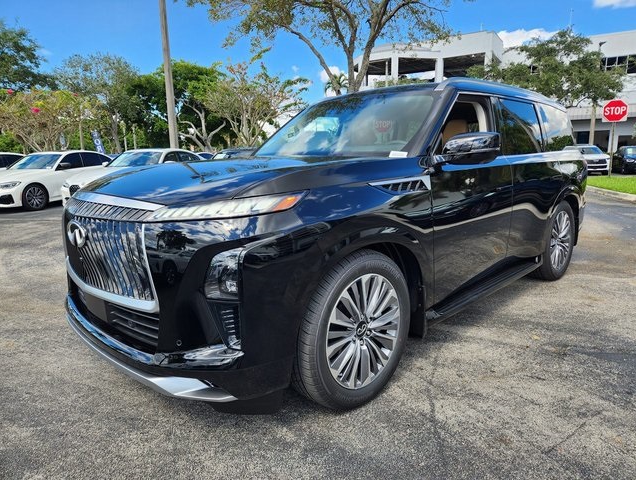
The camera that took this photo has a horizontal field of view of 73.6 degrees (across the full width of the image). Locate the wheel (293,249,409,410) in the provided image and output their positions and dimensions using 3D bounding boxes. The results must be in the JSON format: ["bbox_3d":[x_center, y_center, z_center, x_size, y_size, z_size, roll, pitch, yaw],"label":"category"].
[{"bbox_3d":[0.157,0.445,2.234,0.835,0.835,0.285,-11,16,-43],"label":"wheel"}]

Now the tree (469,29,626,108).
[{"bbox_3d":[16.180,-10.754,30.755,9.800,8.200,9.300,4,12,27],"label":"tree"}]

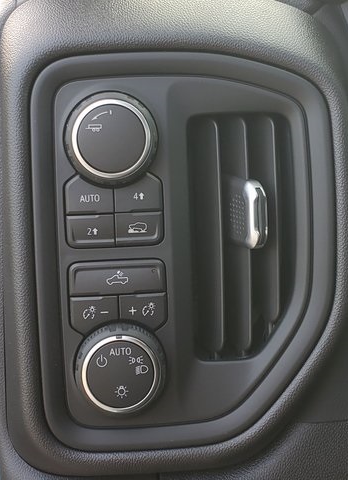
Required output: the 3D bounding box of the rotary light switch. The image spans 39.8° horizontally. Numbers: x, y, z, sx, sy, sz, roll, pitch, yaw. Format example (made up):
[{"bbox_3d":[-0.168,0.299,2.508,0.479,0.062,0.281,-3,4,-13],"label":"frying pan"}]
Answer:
[{"bbox_3d":[-0.028,0.069,0.255,0.047,0.047,0.018,-2,3,-4],"label":"rotary light switch"}]

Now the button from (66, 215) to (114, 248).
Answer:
[{"bbox_3d":[-0.044,-0.005,0.256,0.025,0.017,0.008,-2,3,-4],"label":"button"}]

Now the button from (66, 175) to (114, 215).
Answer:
[{"bbox_3d":[-0.045,-0.024,0.255,0.025,0.019,0.008,-2,3,-4],"label":"button"}]

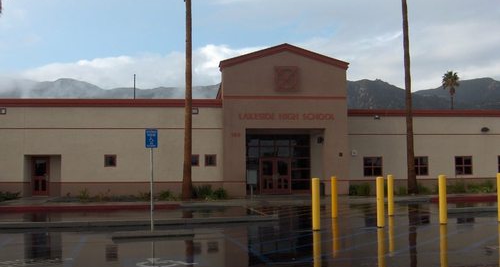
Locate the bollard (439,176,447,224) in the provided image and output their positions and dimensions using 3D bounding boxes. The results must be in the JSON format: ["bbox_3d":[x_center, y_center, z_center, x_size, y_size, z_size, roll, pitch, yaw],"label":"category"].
[{"bbox_3d":[4.809,1.651,14.017,0.170,1.210,0.170,-1,-4,0],"label":"bollard"}]

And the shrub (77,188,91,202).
[{"bbox_3d":[-8.247,3.071,27.900,0.700,0.700,0.650,-1,-4,0],"label":"shrub"}]

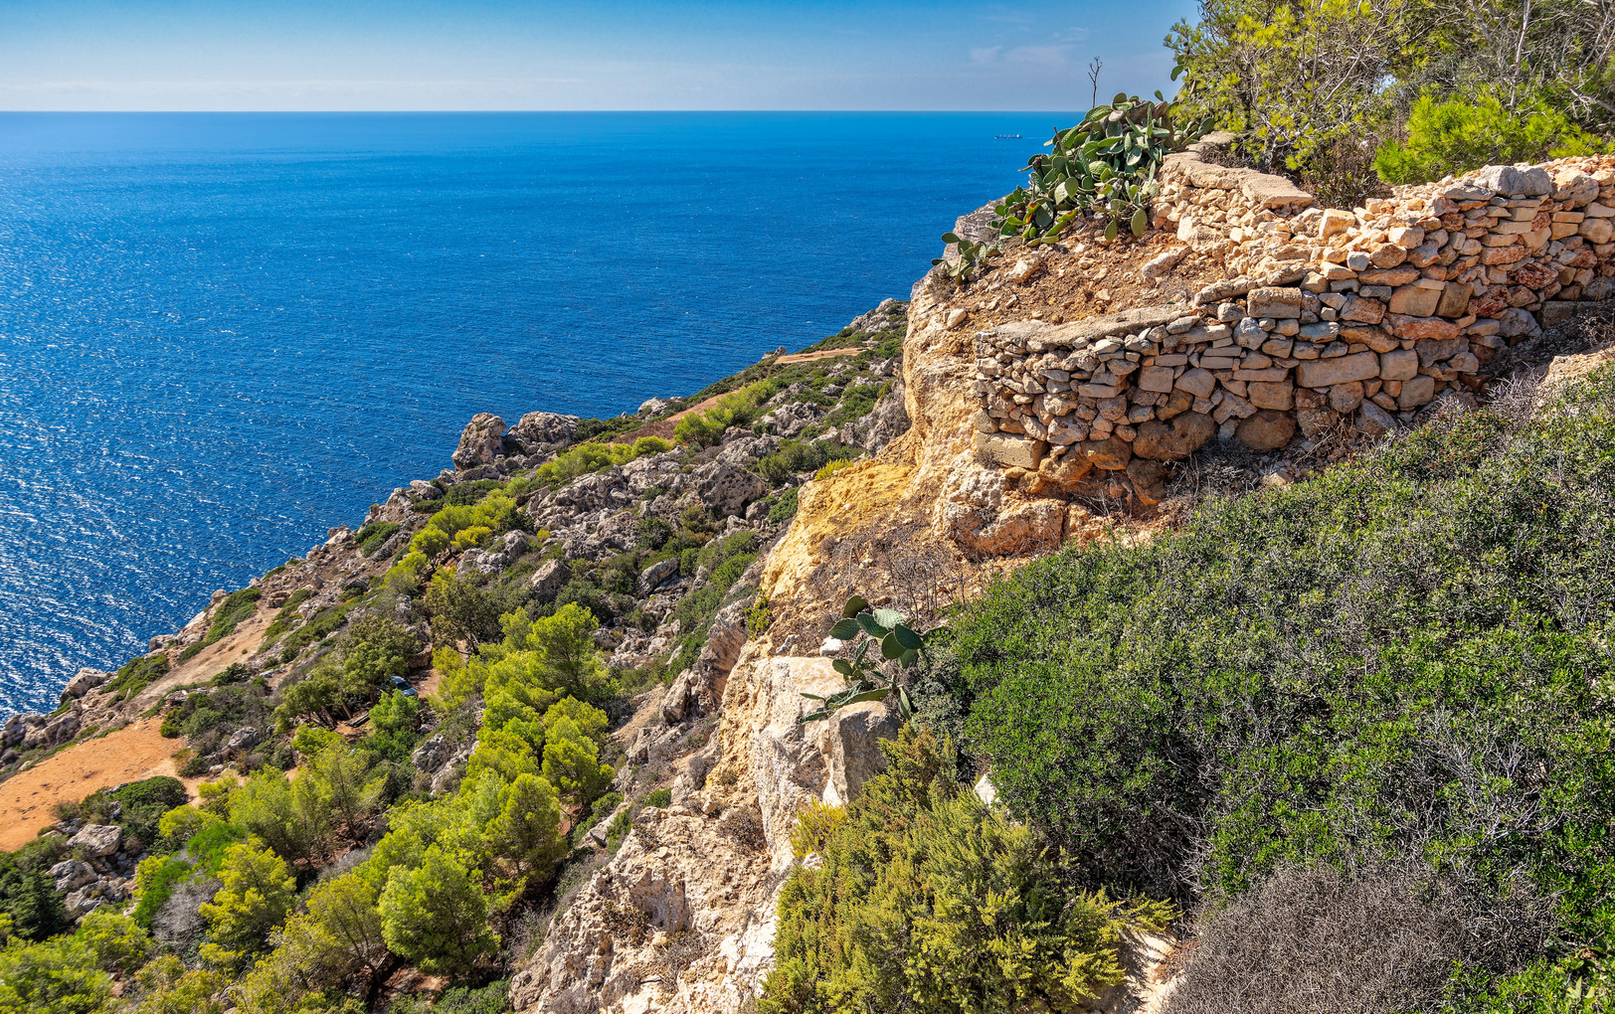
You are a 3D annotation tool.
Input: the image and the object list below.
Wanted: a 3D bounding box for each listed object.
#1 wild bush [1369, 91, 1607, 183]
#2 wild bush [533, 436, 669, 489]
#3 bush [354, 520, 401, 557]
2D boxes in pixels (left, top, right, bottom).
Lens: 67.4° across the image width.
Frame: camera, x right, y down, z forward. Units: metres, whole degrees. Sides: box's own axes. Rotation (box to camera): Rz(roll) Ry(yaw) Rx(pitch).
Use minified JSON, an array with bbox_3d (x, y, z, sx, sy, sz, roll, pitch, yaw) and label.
[{"bbox_3d":[8.032,-4.278,14.200,2.300,1.200,1.800,7,19,21],"label":"wild bush"},{"bbox_3d":[-27.617,-5.996,162.000,17.000,4.000,5.500,-16,24,-40],"label":"wild bush"},{"bbox_3d":[-49.703,3.649,140.000,3.800,1.900,6.500,1,18,4],"label":"bush"}]

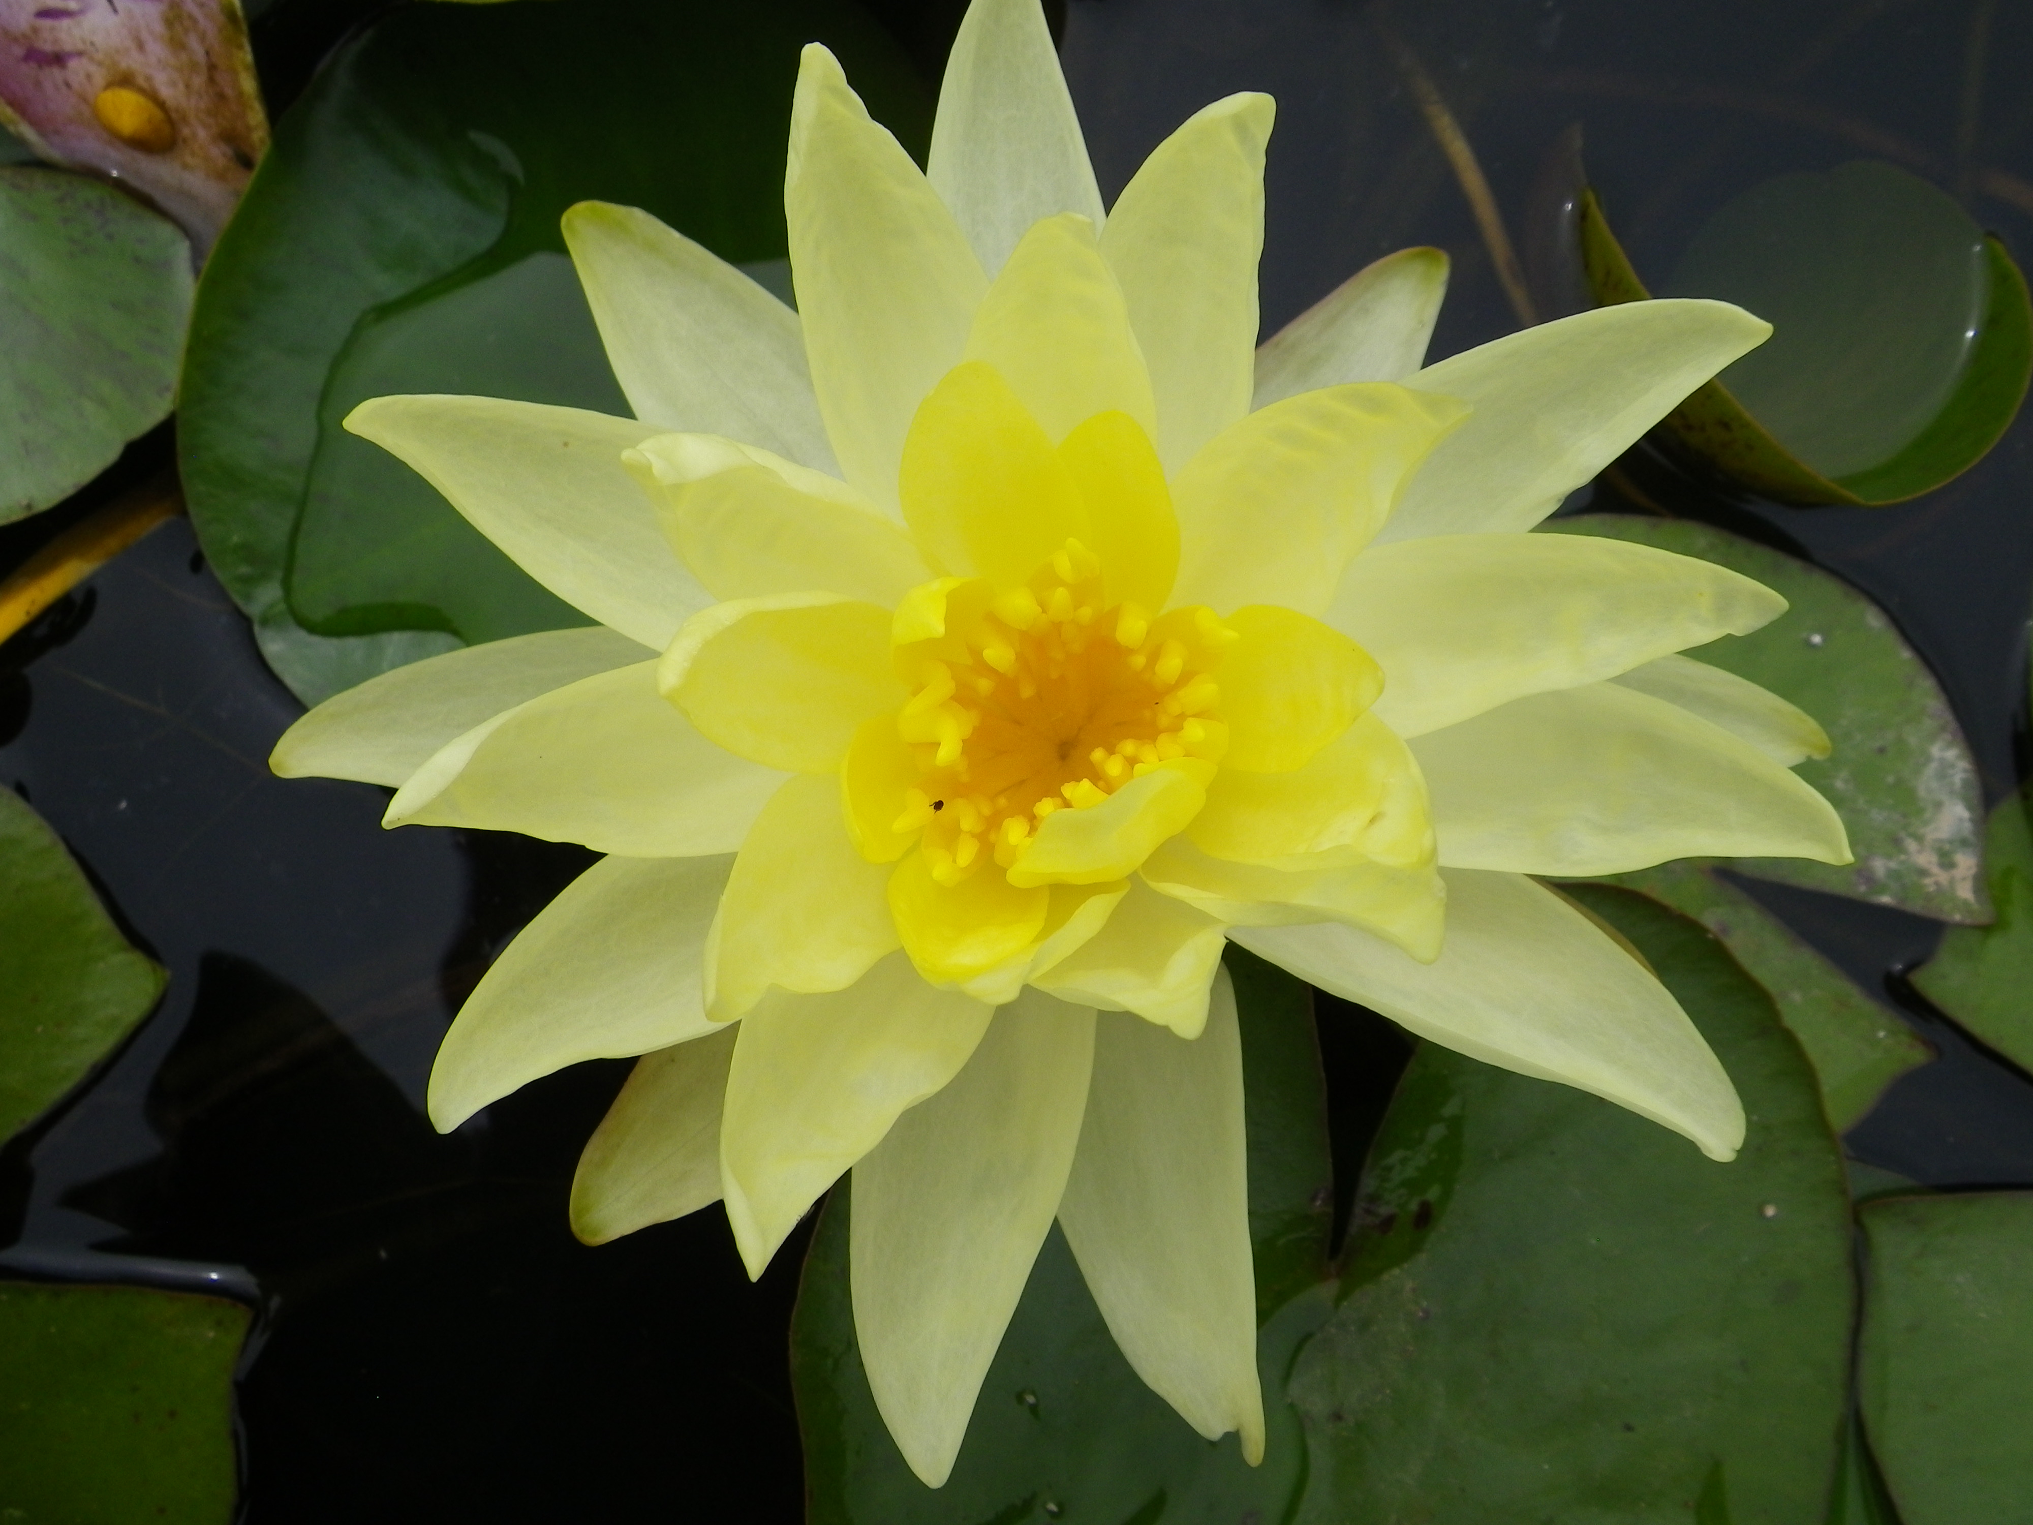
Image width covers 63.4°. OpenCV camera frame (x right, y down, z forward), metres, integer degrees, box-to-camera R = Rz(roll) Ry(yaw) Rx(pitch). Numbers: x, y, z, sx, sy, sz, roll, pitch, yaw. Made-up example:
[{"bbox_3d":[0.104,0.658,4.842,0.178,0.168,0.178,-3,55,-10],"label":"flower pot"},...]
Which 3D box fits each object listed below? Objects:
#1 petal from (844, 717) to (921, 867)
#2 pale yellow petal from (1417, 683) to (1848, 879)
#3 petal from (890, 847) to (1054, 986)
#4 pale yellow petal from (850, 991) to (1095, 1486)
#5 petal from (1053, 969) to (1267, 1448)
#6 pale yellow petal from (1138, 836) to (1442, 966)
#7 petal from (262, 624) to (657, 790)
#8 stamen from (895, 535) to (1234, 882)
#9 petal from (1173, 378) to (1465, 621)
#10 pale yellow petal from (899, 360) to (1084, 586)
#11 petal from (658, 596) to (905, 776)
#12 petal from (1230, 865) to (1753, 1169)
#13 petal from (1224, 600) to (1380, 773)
[{"bbox_3d":[-0.012,0.003,0.172,0.016,0.022,0.008,25,100,10],"label":"petal"},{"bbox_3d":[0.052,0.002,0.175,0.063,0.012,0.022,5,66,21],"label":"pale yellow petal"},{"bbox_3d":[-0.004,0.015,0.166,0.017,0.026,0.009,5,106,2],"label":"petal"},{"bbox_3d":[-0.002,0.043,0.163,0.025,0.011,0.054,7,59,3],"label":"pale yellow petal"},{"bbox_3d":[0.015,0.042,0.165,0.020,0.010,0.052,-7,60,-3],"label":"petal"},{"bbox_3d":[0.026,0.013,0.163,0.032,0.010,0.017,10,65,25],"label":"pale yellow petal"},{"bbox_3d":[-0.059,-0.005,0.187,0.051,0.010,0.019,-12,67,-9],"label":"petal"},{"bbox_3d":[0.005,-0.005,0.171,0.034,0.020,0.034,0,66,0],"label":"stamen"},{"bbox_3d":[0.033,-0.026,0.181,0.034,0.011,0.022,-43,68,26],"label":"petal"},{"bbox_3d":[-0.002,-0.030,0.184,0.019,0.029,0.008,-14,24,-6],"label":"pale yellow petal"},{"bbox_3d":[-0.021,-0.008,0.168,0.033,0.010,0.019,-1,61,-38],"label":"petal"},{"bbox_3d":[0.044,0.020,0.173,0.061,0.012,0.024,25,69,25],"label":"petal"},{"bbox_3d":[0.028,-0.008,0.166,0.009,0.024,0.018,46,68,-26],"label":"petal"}]

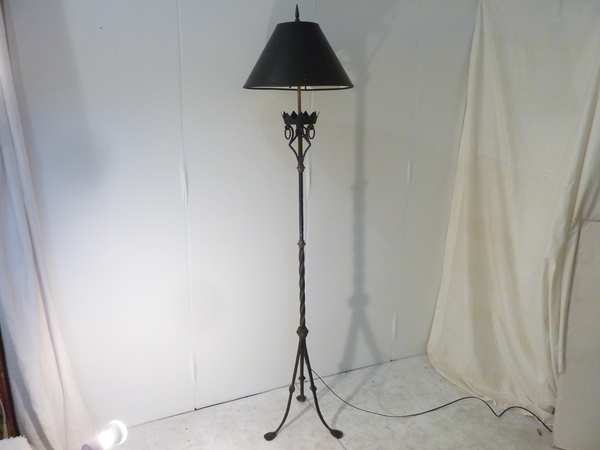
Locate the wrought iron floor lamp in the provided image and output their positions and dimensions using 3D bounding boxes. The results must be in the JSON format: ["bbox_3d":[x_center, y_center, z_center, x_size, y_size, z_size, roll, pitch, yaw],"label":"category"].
[{"bbox_3d":[0.008,0.067,1.803,0.413,1.780,0.413,-1,15,0],"label":"wrought iron floor lamp"}]

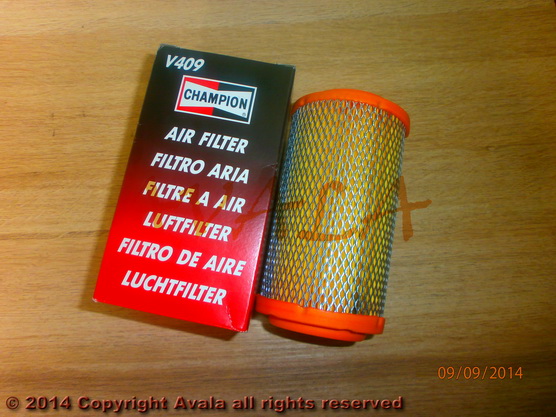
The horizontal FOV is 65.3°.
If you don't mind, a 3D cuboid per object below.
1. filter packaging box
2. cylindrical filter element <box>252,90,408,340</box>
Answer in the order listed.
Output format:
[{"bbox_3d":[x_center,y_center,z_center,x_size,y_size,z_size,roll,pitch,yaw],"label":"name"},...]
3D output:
[{"bbox_3d":[-0.057,-0.012,0.360,0.103,0.103,0.193,10,79,1],"label":"filter packaging box"},{"bbox_3d":[0.046,0.010,0.359,0.101,0.101,0.178,10,79,1],"label":"cylindrical filter element"}]

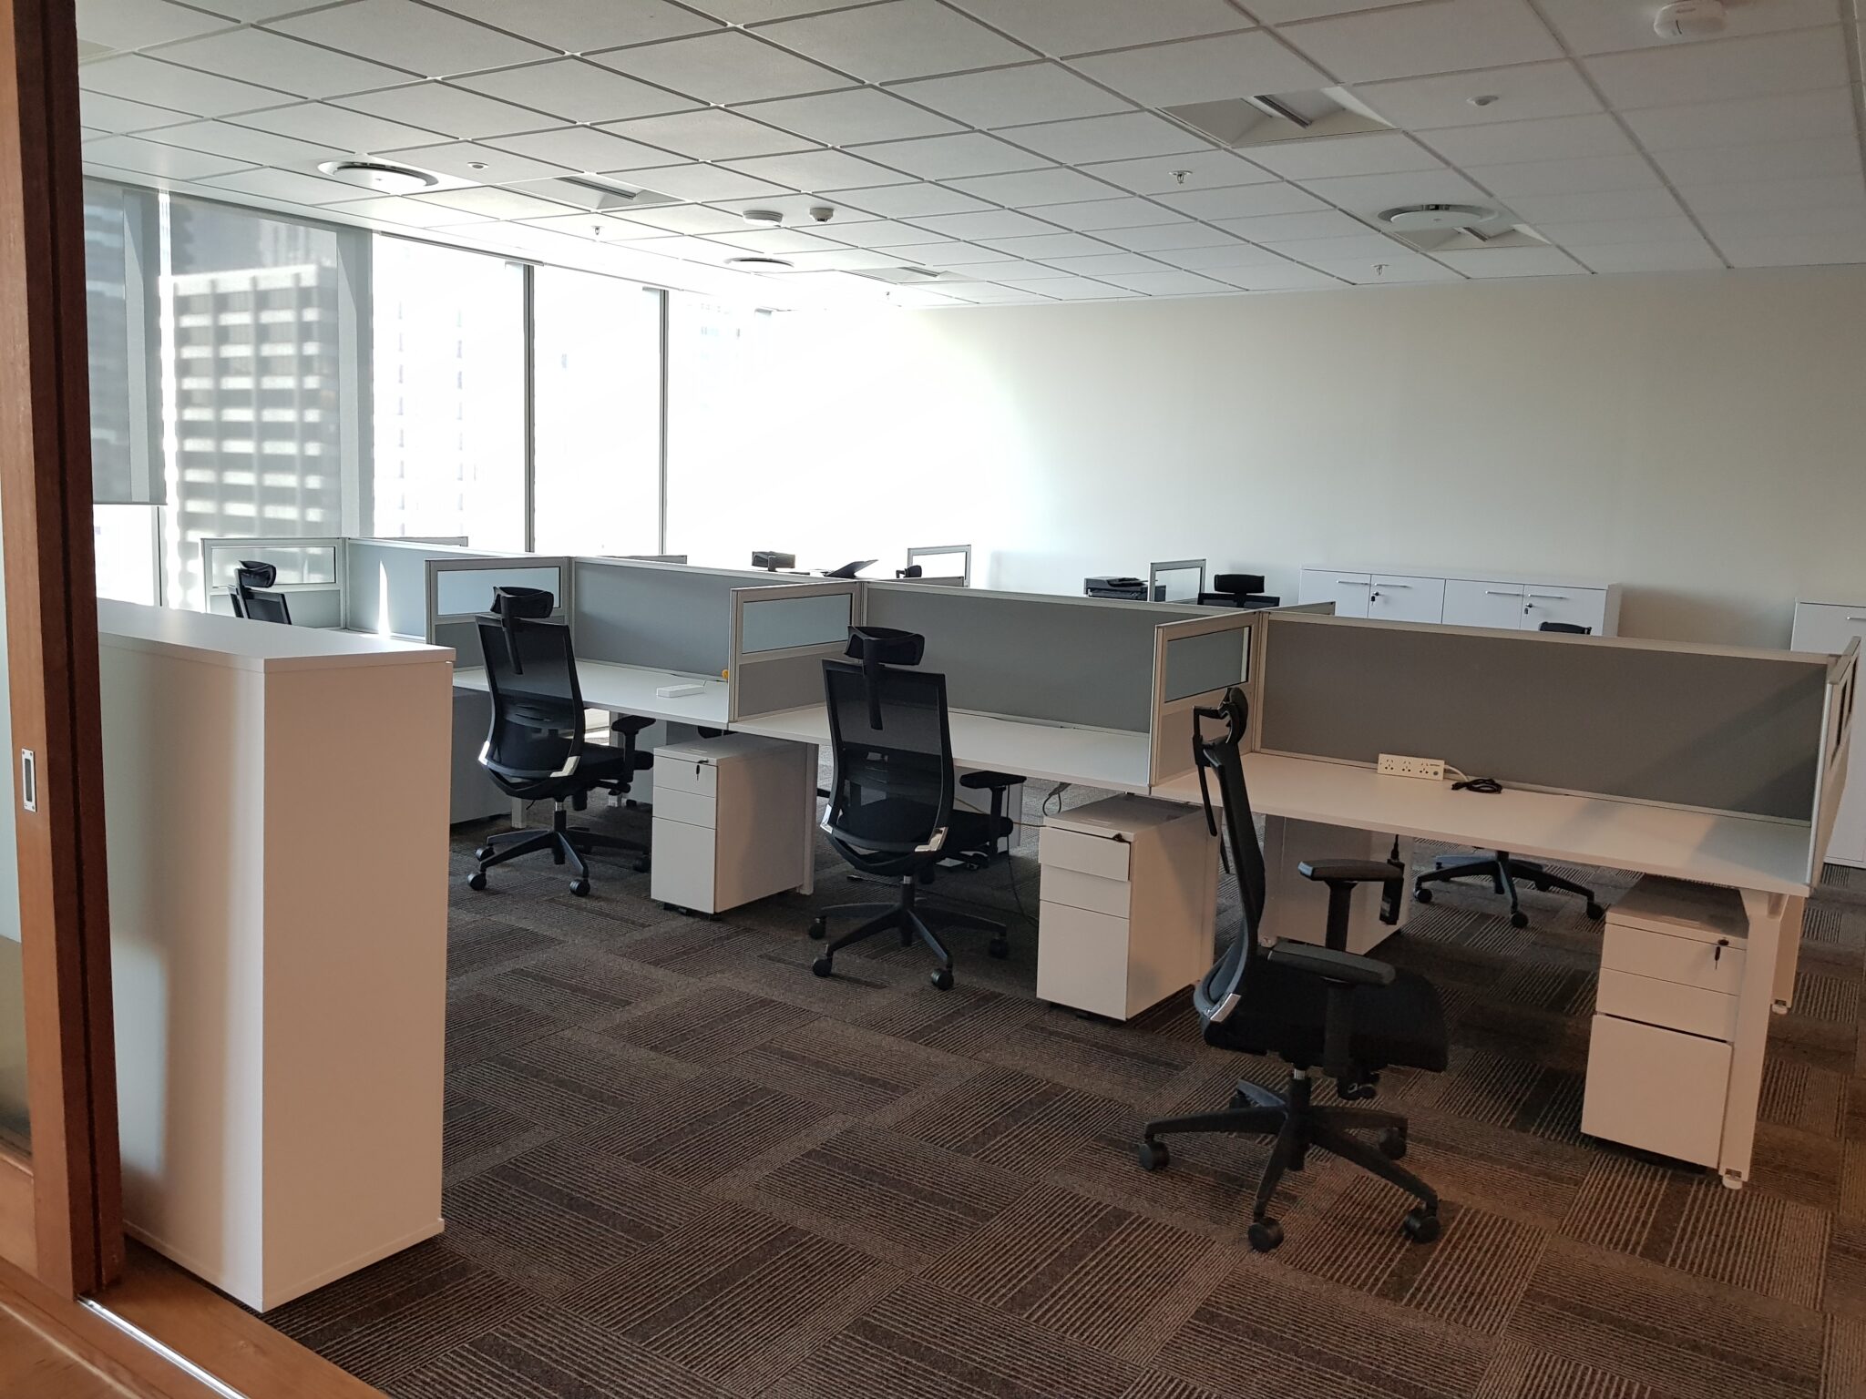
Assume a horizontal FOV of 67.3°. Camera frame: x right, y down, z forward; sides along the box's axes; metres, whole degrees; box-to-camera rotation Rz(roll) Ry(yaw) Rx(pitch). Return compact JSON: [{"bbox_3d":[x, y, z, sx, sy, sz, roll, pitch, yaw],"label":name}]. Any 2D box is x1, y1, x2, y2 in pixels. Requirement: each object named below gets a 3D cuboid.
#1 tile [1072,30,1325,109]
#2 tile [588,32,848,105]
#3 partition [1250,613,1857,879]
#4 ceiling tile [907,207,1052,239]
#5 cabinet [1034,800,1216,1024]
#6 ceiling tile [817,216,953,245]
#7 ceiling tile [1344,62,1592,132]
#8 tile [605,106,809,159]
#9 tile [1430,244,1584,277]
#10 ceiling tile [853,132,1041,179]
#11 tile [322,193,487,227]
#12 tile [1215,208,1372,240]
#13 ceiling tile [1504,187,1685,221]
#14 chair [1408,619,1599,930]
[{"bbox_3d":[0.742,-1.736,3.844,0.590,0.020,0.590,8,10,33],"label":"tile"},{"bbox_3d":[-0.595,-1.812,3.996,0.595,0.020,0.595,8,11,33],"label":"tile"},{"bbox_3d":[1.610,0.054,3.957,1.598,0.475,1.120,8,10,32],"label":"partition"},{"bbox_3d":[0.232,-2.167,6.359,0.600,0.020,0.600,8,10,33],"label":"ceiling tile"},{"bbox_3d":[0.596,0.642,4.363,0.308,0.605,0.488,9,11,35],"label":"cabinet"},{"bbox_3d":[-0.269,-2.208,6.629,0.595,0.020,0.595,8,11,33],"label":"ceiling tile"},{"bbox_3d":[1.546,-1.695,3.953,0.600,0.020,0.600,8,10,34],"label":"ceiling tile"},{"bbox_3d":[-0.765,-1.935,4.798,0.600,0.020,0.600,8,11,33],"label":"tile"},{"bbox_3d":[2.847,-2.169,6.933,0.590,0.020,0.930,8,11,33],"label":"tile"},{"bbox_3d":[0.068,-1.940,4.988,0.595,0.020,0.595,8,11,33],"label":"ceiling tile"},{"bbox_3d":[-2.459,-2.303,6.606,0.590,0.020,0.590,8,11,33],"label":"tile"},{"bbox_3d":[1.562,-2.062,6.151,0.595,0.020,0.595,8,11,33],"label":"tile"},{"bbox_3d":[2.564,-1.931,5.499,0.590,0.020,0.590,8,10,33],"label":"ceiling tile"},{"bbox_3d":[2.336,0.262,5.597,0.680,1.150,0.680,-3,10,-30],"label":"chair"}]

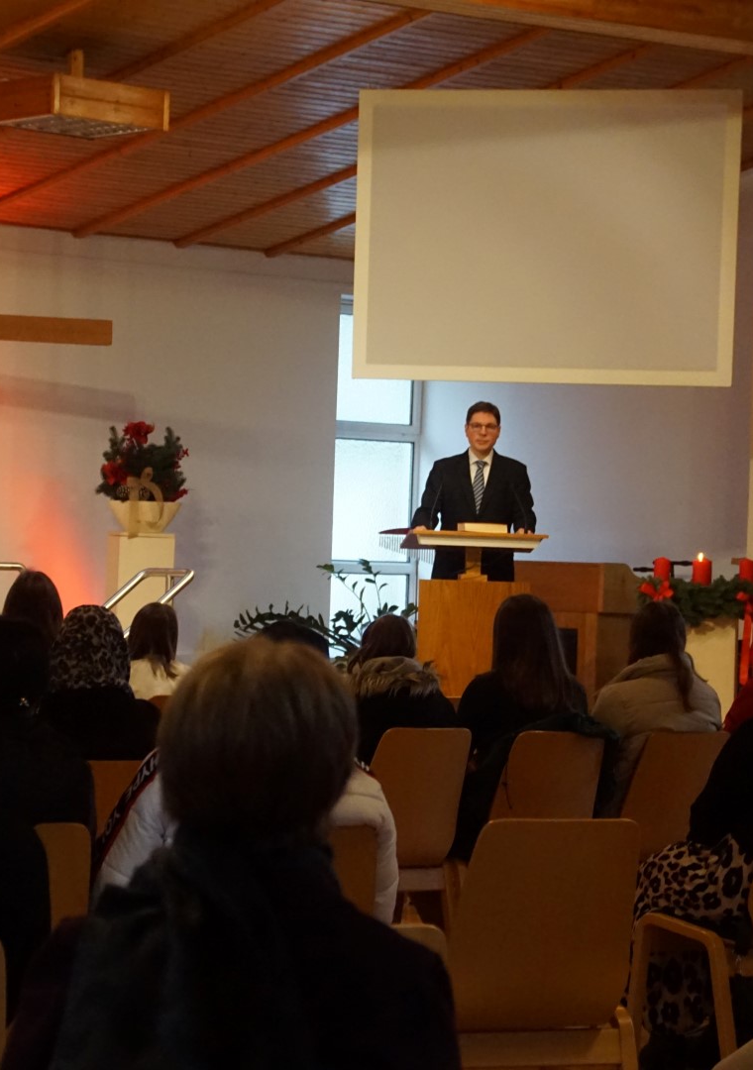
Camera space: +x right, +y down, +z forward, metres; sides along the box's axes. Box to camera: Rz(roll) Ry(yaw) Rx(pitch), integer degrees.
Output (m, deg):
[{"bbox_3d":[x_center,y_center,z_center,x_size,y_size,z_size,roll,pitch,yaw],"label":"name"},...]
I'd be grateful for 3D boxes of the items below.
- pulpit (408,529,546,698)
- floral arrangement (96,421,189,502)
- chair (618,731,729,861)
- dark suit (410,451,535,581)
[{"bbox_3d":[0.451,0.521,16.997,0.620,1.100,0.480,2,0,-8],"label":"pulpit"},{"bbox_3d":[-1.407,-0.442,22.000,0.530,0.480,0.480,2,0,-12],"label":"floral arrangement"},{"bbox_3d":[0.759,1.012,11.097,0.490,0.855,0.520,2,0,-40],"label":"chair"},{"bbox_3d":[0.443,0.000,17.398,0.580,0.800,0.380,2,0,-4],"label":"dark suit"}]

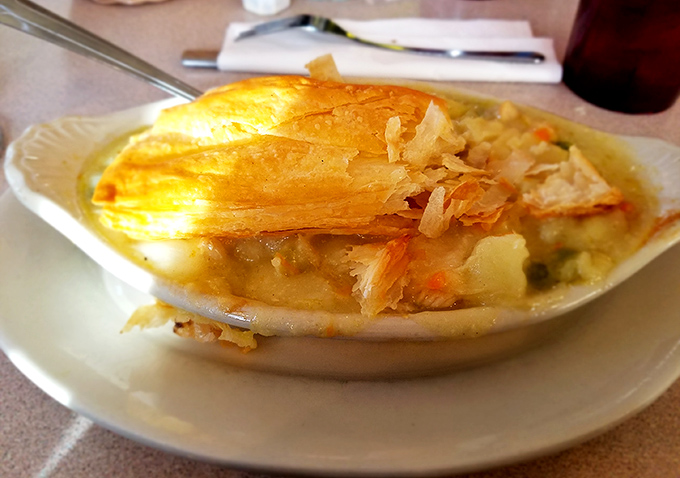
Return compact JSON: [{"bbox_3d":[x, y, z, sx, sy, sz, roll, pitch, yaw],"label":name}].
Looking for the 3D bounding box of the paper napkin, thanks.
[{"bbox_3d":[0.030,-0.121,0.312,0.202,0.009,0.066,1,50,1],"label":"paper napkin"}]

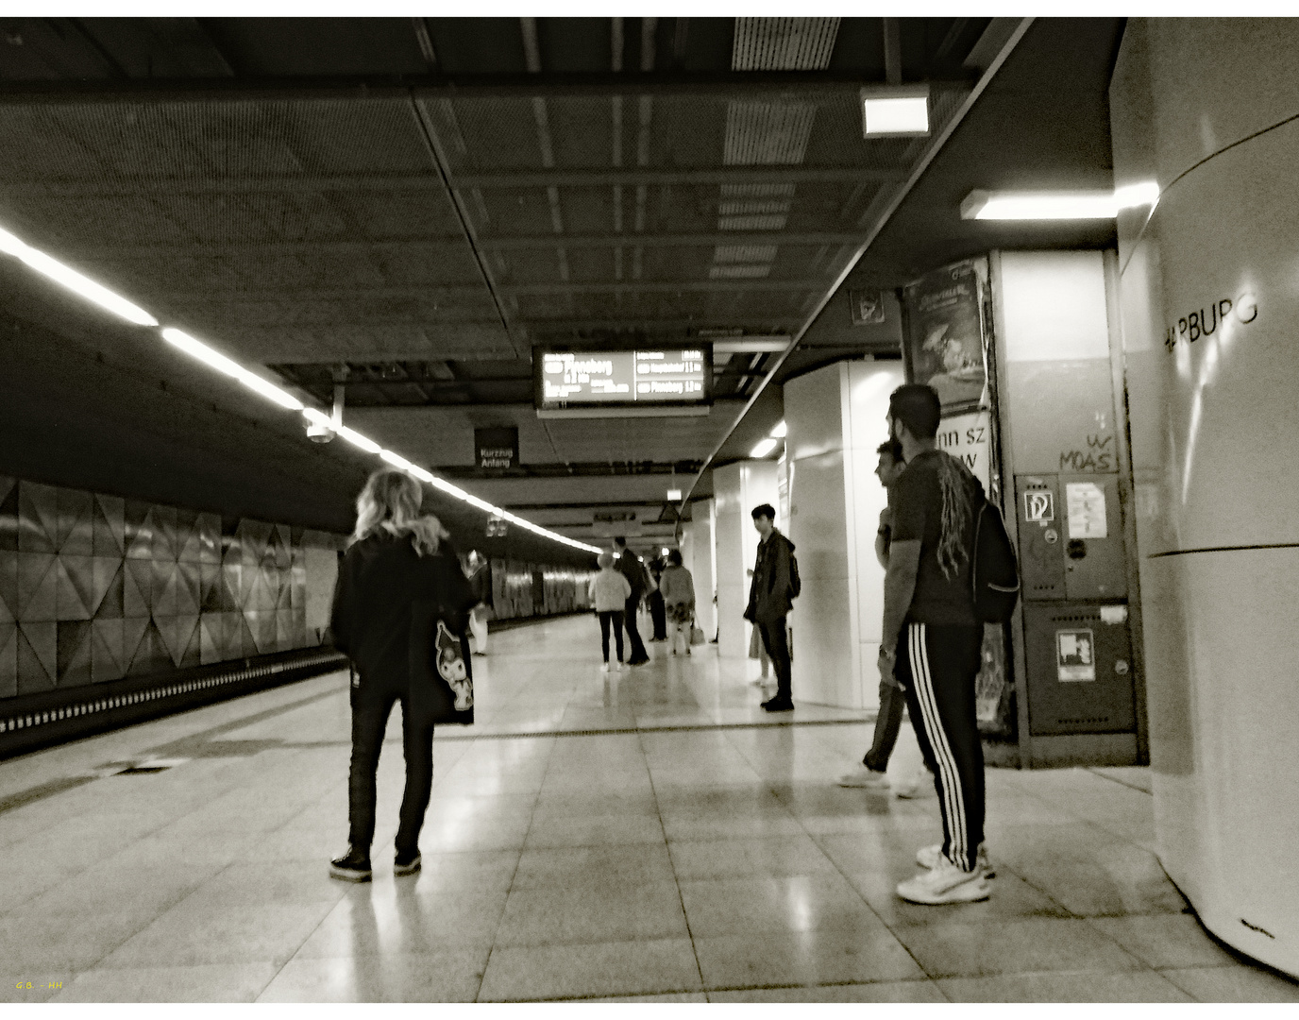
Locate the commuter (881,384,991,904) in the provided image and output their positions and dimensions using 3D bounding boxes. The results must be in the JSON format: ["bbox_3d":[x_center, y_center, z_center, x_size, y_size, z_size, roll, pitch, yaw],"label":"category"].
[{"bbox_3d":[1.020,0.426,3.638,0.340,1.764,0.470,-5,-5,32],"label":"commuter"}]

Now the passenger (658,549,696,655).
[{"bbox_3d":[0.455,1.496,16.826,0.540,1.700,0.360,-2,-4,-3],"label":"passenger"}]

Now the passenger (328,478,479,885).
[{"bbox_3d":[-0.981,0.618,4.058,0.550,1.578,0.360,-1,-5,-16],"label":"passenger"}]

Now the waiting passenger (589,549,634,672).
[{"bbox_3d":[-0.514,1.370,13.919,0.540,1.569,0.360,-2,-4,-5],"label":"waiting passenger"}]

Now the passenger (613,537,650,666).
[{"bbox_3d":[-0.274,1.320,15.057,0.500,1.827,0.500,-4,-5,21],"label":"passenger"}]

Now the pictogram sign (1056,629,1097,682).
[{"bbox_3d":[2.351,0.801,5.623,0.200,0.281,0.010,-1,-4,0],"label":"pictogram sign"}]

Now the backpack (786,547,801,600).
[{"bbox_3d":[1.254,0.564,9.029,0.170,0.460,0.290,-1,-5,-18],"label":"backpack"}]

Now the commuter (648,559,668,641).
[{"bbox_3d":[0.188,1.796,21.246,0.480,1.802,0.360,-3,-5,11],"label":"commuter"}]

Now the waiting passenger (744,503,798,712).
[{"bbox_3d":[1.069,0.833,8.979,0.400,1.773,0.480,-1,-5,-18],"label":"waiting passenger"}]

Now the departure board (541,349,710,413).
[{"bbox_3d":[-0.199,-0.959,7.696,1.307,0.453,0.250,-2,-4,-3],"label":"departure board"}]

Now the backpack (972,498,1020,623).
[{"bbox_3d":[1.228,0.180,3.638,0.170,0.442,0.280,-4,-5,30],"label":"backpack"}]

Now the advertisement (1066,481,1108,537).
[{"bbox_3d":[2.438,0.002,5.684,0.212,0.308,0.010,-1,-4,0],"label":"advertisement"}]

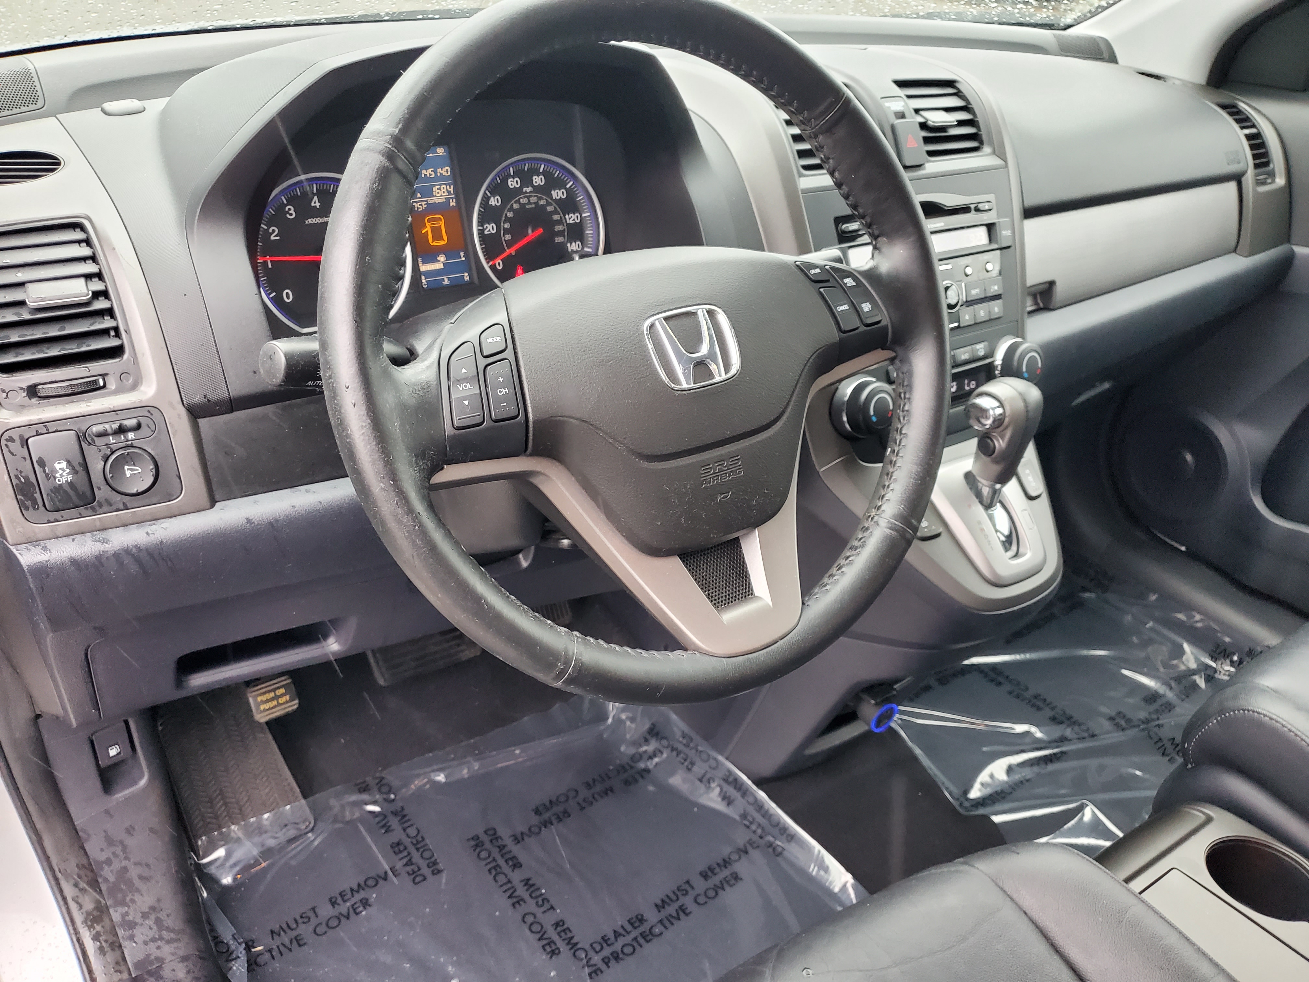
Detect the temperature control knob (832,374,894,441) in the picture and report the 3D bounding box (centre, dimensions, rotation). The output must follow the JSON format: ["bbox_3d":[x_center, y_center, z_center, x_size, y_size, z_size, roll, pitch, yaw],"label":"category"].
[{"bbox_3d":[0.176,-0.068,0.810,0.054,0.054,0.029,-17,14,-29],"label":"temperature control knob"}]

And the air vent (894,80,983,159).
[{"bbox_3d":[0.250,-0.330,0.878,0.080,0.070,0.030,-17,2,-29],"label":"air vent"}]

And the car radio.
[{"bbox_3d":[0.226,-0.190,0.855,0.218,0.120,0.035,-17,13,-29],"label":"car radio"}]

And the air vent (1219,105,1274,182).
[{"bbox_3d":[0.719,-0.425,1.197,0.068,0.098,0.030,-18,0,-32],"label":"air vent"}]

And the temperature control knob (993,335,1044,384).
[{"bbox_3d":[0.333,-0.115,0.902,0.053,0.053,0.029,-17,14,-29],"label":"temperature control knob"}]

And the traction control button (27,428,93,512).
[{"bbox_3d":[-0.338,-0.012,0.563,0.025,0.042,0.012,-14,15,-25],"label":"traction control button"}]

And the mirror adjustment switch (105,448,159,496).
[{"bbox_3d":[-0.306,-0.013,0.578,0.028,0.028,0.012,-14,15,-25],"label":"mirror adjustment switch"}]

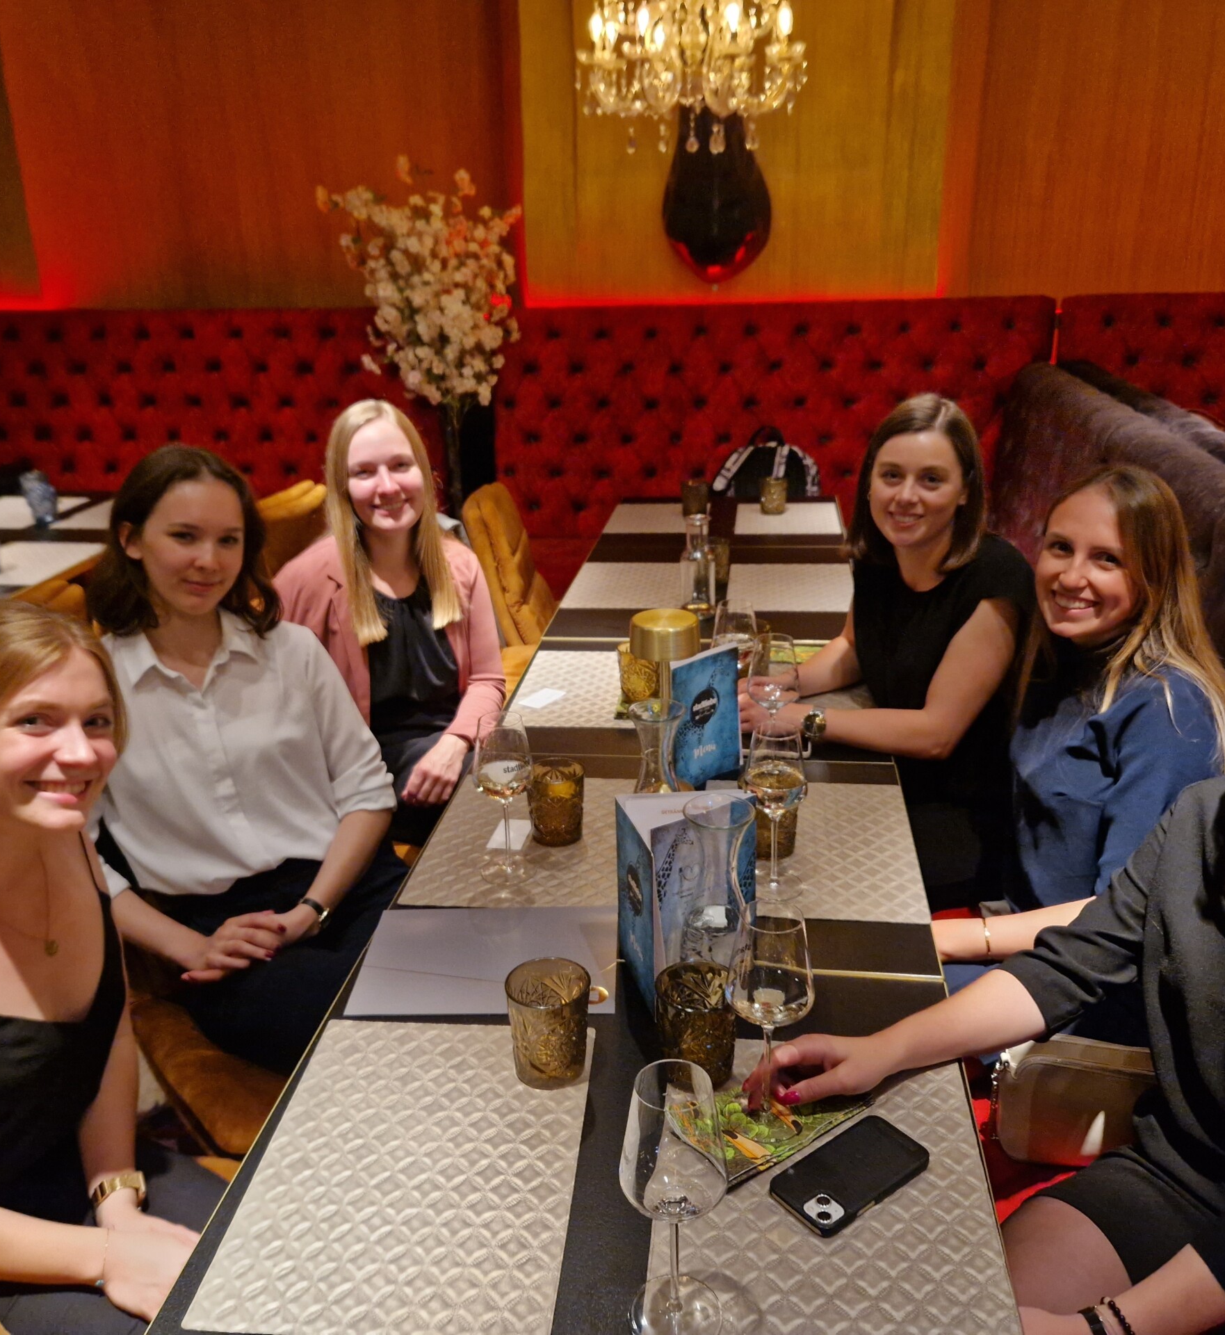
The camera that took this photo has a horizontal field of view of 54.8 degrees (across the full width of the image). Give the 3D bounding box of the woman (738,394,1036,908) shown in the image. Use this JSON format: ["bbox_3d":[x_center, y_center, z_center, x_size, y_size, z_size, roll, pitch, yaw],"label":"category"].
[{"bbox_3d":[0.528,0.181,2.143,0.670,1.300,0.540,-12,22,-25],"label":"woman"}]

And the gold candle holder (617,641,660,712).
[{"bbox_3d":[0.055,0.019,2.224,0.089,0.107,0.089,0,20,8],"label":"gold candle holder"}]

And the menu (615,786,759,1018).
[{"bbox_3d":[0.103,0.268,1.378,0.157,0.210,0.148,-7,21,-14],"label":"menu"}]

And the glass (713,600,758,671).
[{"bbox_3d":[0.214,0.005,2.046,0.082,0.226,0.082,1,21,7],"label":"glass"}]

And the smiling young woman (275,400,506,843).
[{"bbox_3d":[-0.388,0.177,2.221,0.500,1.310,0.740,-10,22,-20],"label":"smiling young woman"}]

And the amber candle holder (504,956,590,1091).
[{"bbox_3d":[-0.066,0.378,1.247,0.087,0.105,0.087,1,21,7],"label":"amber candle holder"}]

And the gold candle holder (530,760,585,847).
[{"bbox_3d":[-0.080,0.198,1.730,0.087,0.105,0.087,1,21,7],"label":"gold candle holder"}]

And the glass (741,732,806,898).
[{"bbox_3d":[0.216,0.188,1.555,0.082,0.226,0.082,1,21,7],"label":"glass"}]

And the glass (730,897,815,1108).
[{"bbox_3d":[0.151,0.339,1.144,0.086,0.226,0.086,0,20,8],"label":"glass"}]

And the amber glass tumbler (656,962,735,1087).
[{"bbox_3d":[0.089,0.376,1.238,0.087,0.105,0.087,-2,20,1],"label":"amber glass tumbler"}]

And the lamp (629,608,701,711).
[{"bbox_3d":[0.086,0.058,1.866,0.110,0.275,0.110,0,20,8],"label":"lamp"}]

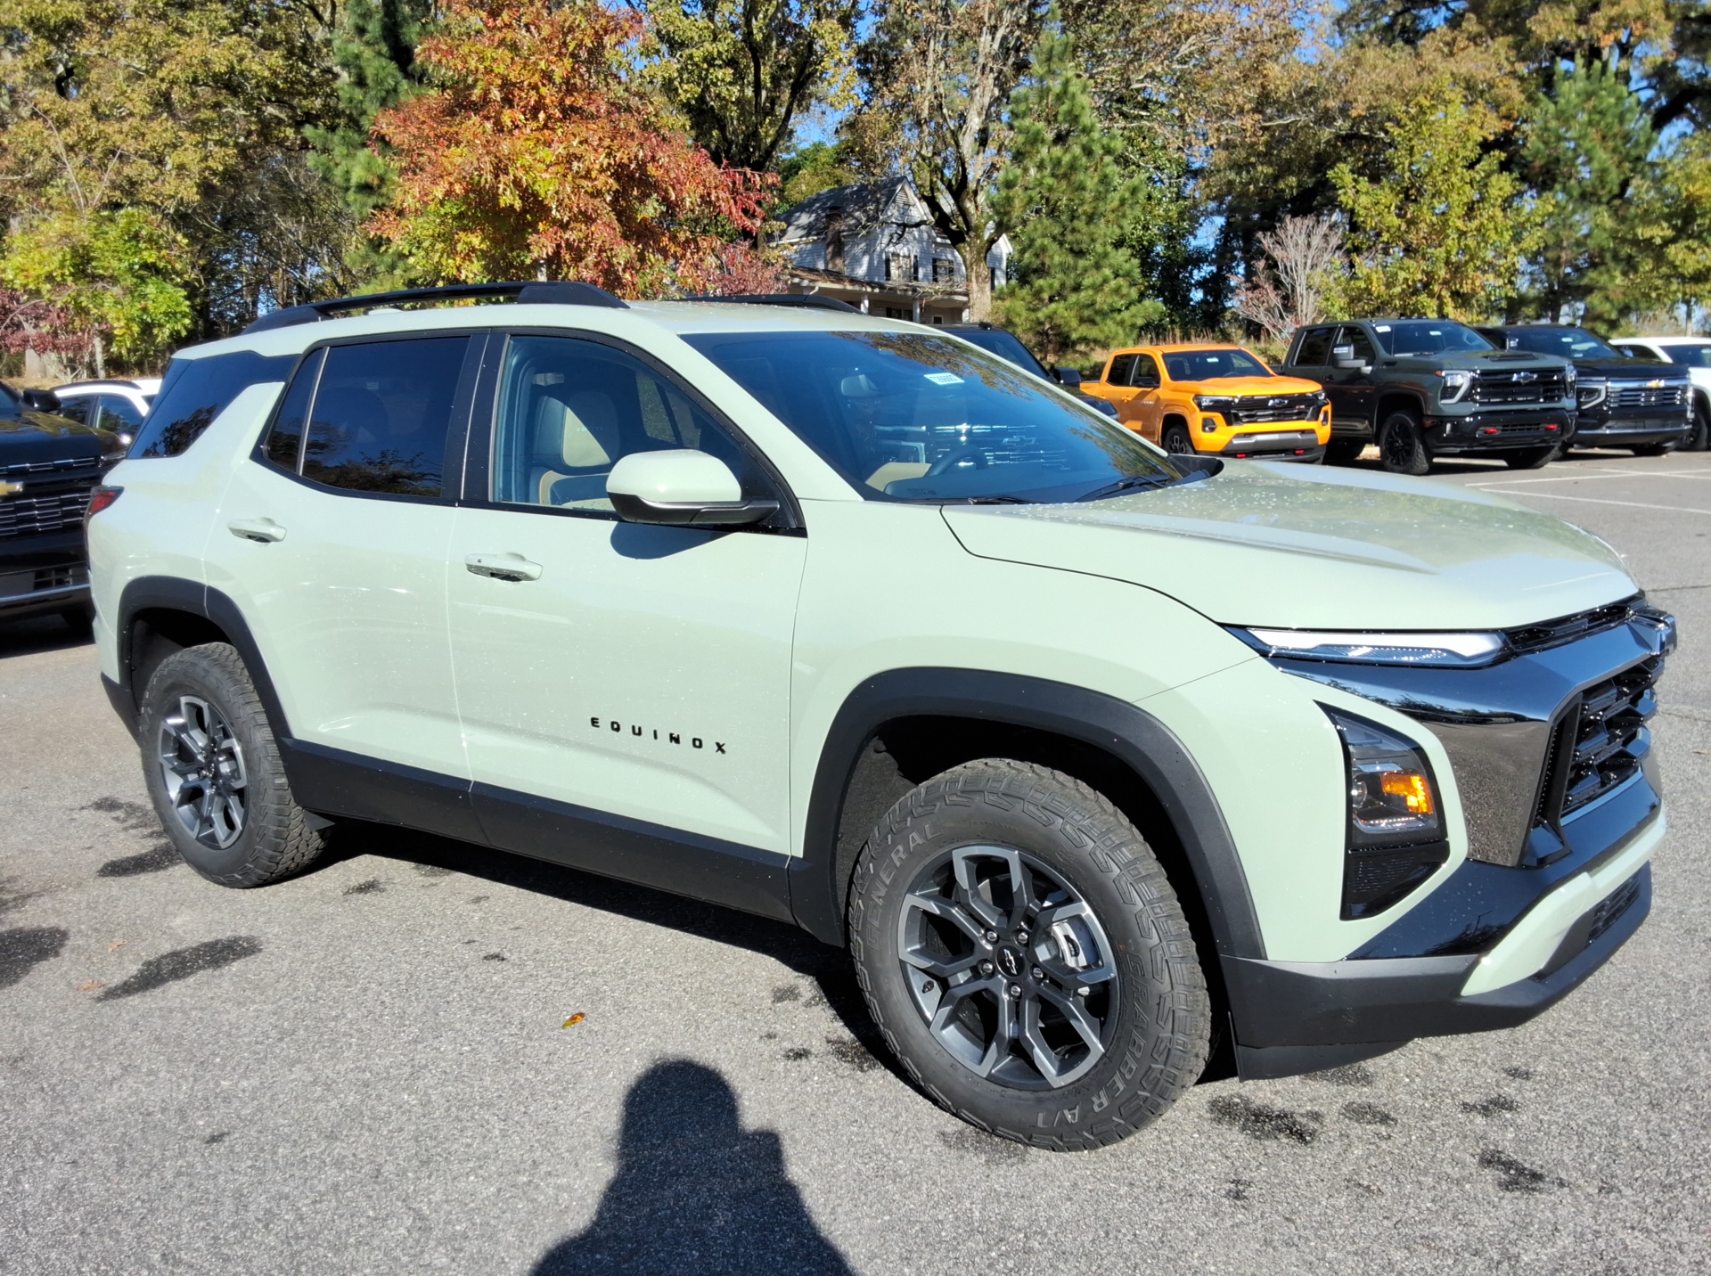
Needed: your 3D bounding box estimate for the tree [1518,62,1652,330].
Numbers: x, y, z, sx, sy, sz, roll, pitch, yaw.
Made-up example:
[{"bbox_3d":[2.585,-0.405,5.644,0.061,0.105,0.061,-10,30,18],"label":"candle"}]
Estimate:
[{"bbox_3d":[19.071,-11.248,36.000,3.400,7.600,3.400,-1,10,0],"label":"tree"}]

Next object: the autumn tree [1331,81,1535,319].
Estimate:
[{"bbox_3d":[13.800,-9.300,33.000,4.900,8.000,4.900,2,11,20],"label":"autumn tree"}]

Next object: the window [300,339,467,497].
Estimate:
[{"bbox_3d":[-1.211,-0.565,3.558,0.590,0.410,0.045,6,-9,36],"label":"window"}]

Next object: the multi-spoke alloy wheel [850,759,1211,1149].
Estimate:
[{"bbox_3d":[0.344,0.603,2.674,0.735,0.735,0.240,5,12,35],"label":"multi-spoke alloy wheel"}]

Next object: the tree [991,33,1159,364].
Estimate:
[{"bbox_3d":[5.084,-10.168,32.000,3.800,7.700,3.800,-1,10,0],"label":"tree"}]

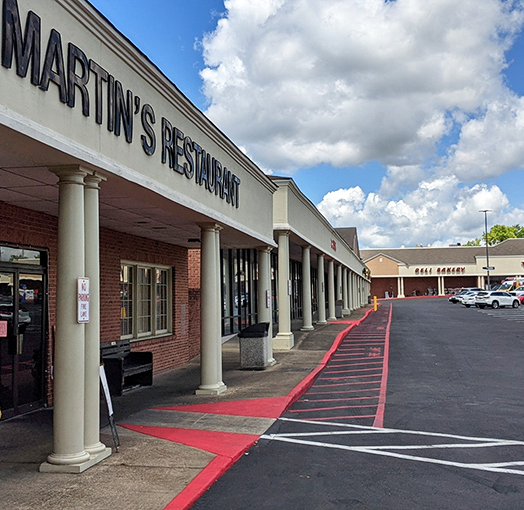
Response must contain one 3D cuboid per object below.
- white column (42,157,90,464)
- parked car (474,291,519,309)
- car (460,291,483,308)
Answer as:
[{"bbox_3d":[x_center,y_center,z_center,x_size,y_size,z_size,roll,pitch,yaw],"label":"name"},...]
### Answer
[{"bbox_3d":[-1.980,0.638,5.540,0.410,3.060,0.390,-2,-5,14],"label":"white column"},{"bbox_3d":[23.848,4.539,53.428,4.850,1.720,1.920,1,-5,-21],"label":"parked car"},{"bbox_3d":[23.209,4.600,55.239,4.750,1.470,1.830,1,-5,-20],"label":"car"}]

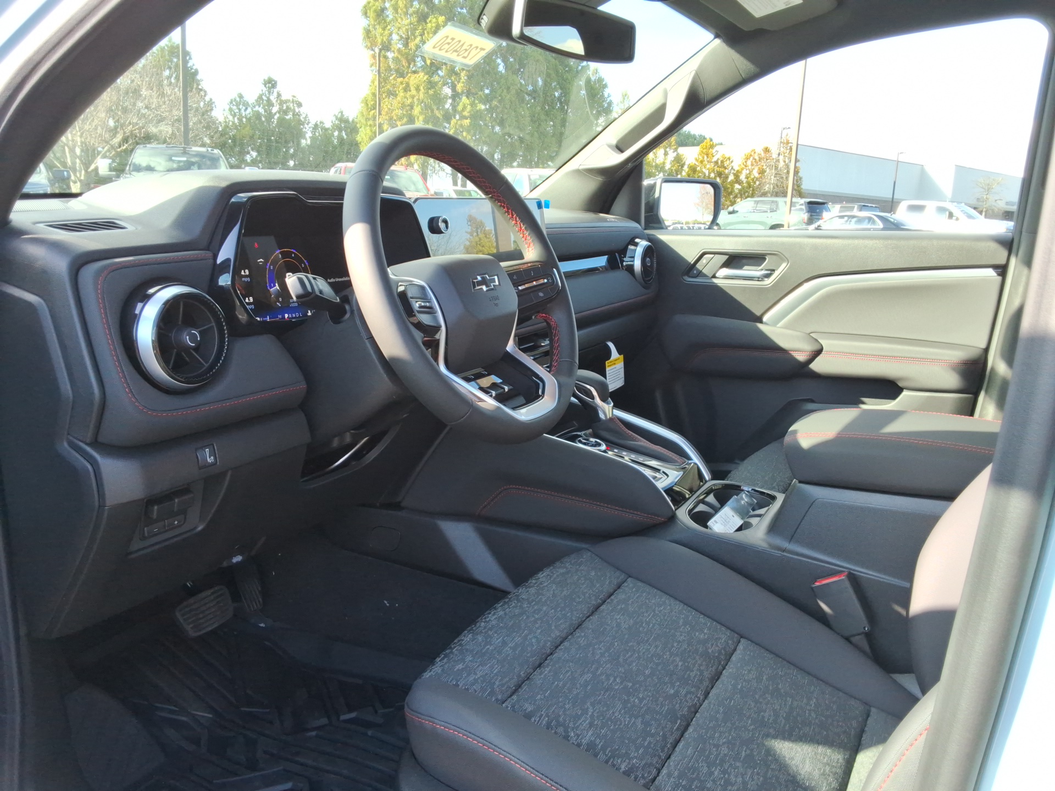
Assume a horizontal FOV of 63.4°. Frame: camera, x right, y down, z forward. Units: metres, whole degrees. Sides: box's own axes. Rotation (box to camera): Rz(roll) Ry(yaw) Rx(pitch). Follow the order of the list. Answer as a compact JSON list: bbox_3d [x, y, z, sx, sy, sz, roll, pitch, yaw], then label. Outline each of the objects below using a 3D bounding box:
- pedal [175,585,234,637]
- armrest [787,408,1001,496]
[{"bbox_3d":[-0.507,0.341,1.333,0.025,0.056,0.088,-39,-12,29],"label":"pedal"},{"bbox_3d":[0.517,0.071,1.096,0.320,0.080,0.200,6,11,30],"label":"armrest"}]

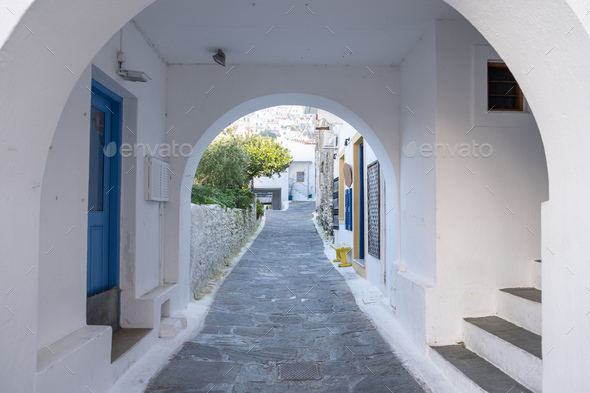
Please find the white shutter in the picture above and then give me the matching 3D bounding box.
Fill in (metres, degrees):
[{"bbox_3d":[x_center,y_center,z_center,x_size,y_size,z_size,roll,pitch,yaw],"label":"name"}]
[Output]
[{"bbox_3d":[-1.395,-0.159,4.500,0.075,0.420,0.600,1,-2,0],"label":"white shutter"}]

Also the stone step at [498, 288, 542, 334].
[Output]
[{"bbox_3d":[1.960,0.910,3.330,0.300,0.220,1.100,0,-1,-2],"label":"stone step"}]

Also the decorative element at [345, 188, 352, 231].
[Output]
[{"bbox_3d":[1.100,0.264,9.000,0.060,0.840,0.780,0,-1,-1],"label":"decorative element"}]

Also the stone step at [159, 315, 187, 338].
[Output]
[{"bbox_3d":[-1.266,1.355,4.620,0.200,0.135,0.310,0,-1,-1],"label":"stone step"}]

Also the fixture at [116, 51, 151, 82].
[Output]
[{"bbox_3d":[-1.388,-1.130,3.835,0.235,0.235,0.210,0,-1,-1],"label":"fixture"}]

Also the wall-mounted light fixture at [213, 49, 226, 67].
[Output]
[{"bbox_3d":[-0.810,-1.490,4.750,0.125,0.165,0.110,-1,-2,37],"label":"wall-mounted light fixture"}]

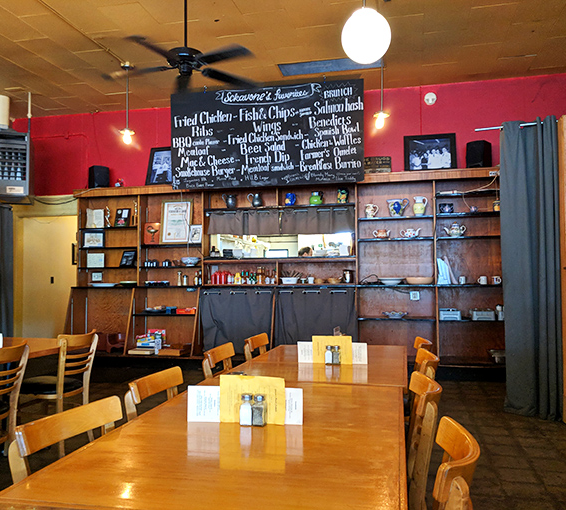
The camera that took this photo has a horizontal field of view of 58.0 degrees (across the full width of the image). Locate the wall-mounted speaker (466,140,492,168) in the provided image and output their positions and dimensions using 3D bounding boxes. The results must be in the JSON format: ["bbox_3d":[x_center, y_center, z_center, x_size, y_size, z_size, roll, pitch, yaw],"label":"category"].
[{"bbox_3d":[2.368,-1.212,6.176,0.200,0.335,0.225,2,-3,-40],"label":"wall-mounted speaker"}]

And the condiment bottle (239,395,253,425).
[{"bbox_3d":[-0.117,0.514,1.703,0.039,0.103,0.039,-1,-2,13],"label":"condiment bottle"}]

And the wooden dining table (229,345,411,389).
[{"bbox_3d":[0.257,0.987,2.938,0.900,0.750,1.260,-1,-2,13],"label":"wooden dining table"}]

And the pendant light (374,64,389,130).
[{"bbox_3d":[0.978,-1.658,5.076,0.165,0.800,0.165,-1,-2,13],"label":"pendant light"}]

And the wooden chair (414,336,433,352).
[{"bbox_3d":[0.665,0.945,3.199,0.510,0.840,0.430,-1,-2,11],"label":"wooden chair"}]

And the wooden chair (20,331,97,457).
[{"bbox_3d":[-1.643,0.980,3.670,0.510,0.840,0.430,-1,-2,19],"label":"wooden chair"}]

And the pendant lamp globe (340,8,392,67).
[{"bbox_3d":[0.532,-1.403,3.273,0.315,0.340,0.315,-1,-2,13],"label":"pendant lamp globe"}]

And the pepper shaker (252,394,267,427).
[{"bbox_3d":[-0.076,0.513,1.695,0.039,0.103,0.039,-1,-2,13],"label":"pepper shaker"}]

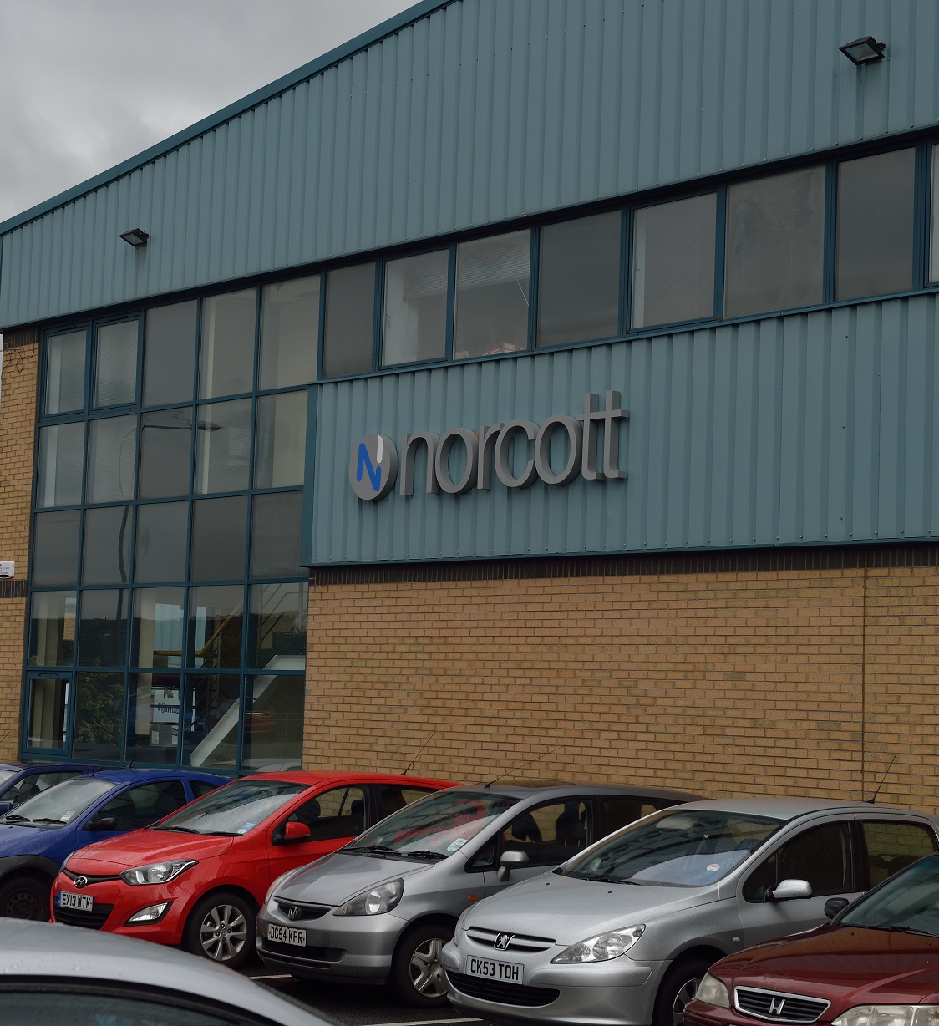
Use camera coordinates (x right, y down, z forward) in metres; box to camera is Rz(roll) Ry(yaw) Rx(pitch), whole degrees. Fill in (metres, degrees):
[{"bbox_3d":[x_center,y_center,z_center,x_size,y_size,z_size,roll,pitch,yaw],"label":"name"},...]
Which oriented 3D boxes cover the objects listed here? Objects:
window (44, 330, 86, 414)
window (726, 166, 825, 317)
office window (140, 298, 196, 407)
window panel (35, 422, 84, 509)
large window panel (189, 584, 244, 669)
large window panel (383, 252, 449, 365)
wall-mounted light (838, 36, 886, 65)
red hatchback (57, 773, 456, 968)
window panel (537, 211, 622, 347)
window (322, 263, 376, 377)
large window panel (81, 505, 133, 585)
[{"bbox_3d":[-5.005,-1.746,27.521,0.090,1.000,0.980,6,-6,-39],"label":"window"},{"bbox_3d":[2.511,-2.209,18.322,0.100,1.118,1.071,5,-6,-40],"label":"window"},{"bbox_3d":[-3.459,-1.819,25.509,0.100,1.117,1.065,6,-6,-40],"label":"office window"},{"bbox_3d":[-5.065,-0.579,27.443,0.090,1.020,1.120,6,-6,-39],"label":"window panel"},{"bbox_3d":[-2.773,1.252,24.331,0.100,0.917,0.995,6,-6,-40],"label":"large window panel"},{"bbox_3d":[-0.537,-2.043,22.118,0.100,1.047,0.965,6,-6,-40],"label":"large window panel"},{"bbox_3d":[3.072,-3.615,17.366,0.270,0.180,0.300,6,-6,-39],"label":"wall-mounted light"},{"bbox_3d":[-1.577,2.923,18.597,3.990,1.490,1.730,6,-7,-43],"label":"red hatchback"},{"bbox_3d":[0.998,-2.132,20.328,0.100,1.095,1.068,6,-6,-40],"label":"window panel"},{"bbox_3d":[-1.243,-1.988,22.903,0.090,1.110,0.880,6,-6,-39],"label":"window"},{"bbox_3d":[-4.316,0.383,26.415,0.090,0.930,1.110,6,-6,-39],"label":"large window panel"}]

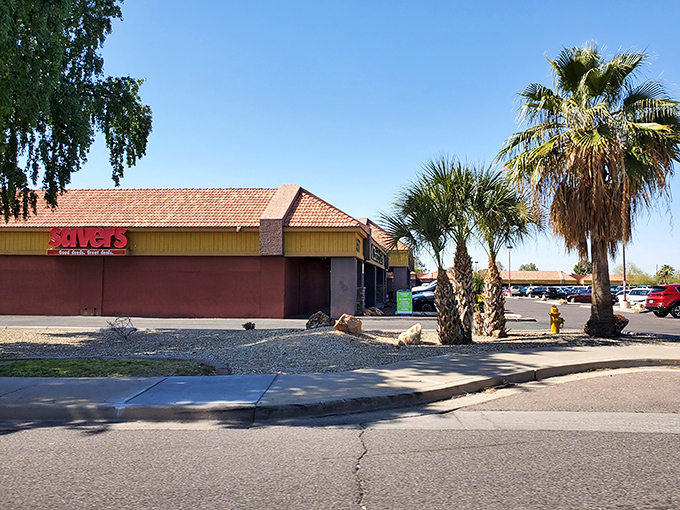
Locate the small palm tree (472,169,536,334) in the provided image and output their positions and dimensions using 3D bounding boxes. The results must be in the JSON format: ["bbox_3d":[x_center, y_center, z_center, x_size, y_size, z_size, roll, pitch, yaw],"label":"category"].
[{"bbox_3d":[4.386,-0.067,13.700,1.700,4.500,1.650,0,-3,0],"label":"small palm tree"}]

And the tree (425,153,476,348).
[{"bbox_3d":[2.675,-0.120,12.250,1.450,4.420,1.450,0,-3,0],"label":"tree"}]

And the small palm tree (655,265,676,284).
[{"bbox_3d":[57.362,4.318,90.000,3.500,5.100,3.500,0,-3,0],"label":"small palm tree"}]

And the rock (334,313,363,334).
[{"bbox_3d":[0.221,1.800,13.300,0.720,0.530,0.550,0,-3,6],"label":"rock"}]

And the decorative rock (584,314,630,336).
[{"bbox_3d":[7.438,1.969,14.200,1.200,0.620,0.800,-1,-3,17],"label":"decorative rock"}]

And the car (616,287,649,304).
[{"bbox_3d":[22.753,3.290,40.000,1.800,1.470,4.500,0,-3,9],"label":"car"}]

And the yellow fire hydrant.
[{"bbox_3d":[6.232,1.848,14.700,0.460,0.820,0.360,-1,-4,23],"label":"yellow fire hydrant"}]

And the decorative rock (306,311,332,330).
[{"bbox_3d":[-0.582,1.860,14.500,0.720,0.540,0.600,0,-3,0],"label":"decorative rock"}]

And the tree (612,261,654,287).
[{"bbox_3d":[63.217,5.169,110.000,8.000,7.200,7.500,0,-3,0],"label":"tree"}]

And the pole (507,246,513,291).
[{"bbox_3d":[23.565,2.363,71.000,0.800,7.000,0.500,0,-3,9],"label":"pole"}]

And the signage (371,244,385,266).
[{"bbox_3d":[2.650,0.130,34.500,0.200,0.950,9.000,0,-3,9],"label":"signage"}]

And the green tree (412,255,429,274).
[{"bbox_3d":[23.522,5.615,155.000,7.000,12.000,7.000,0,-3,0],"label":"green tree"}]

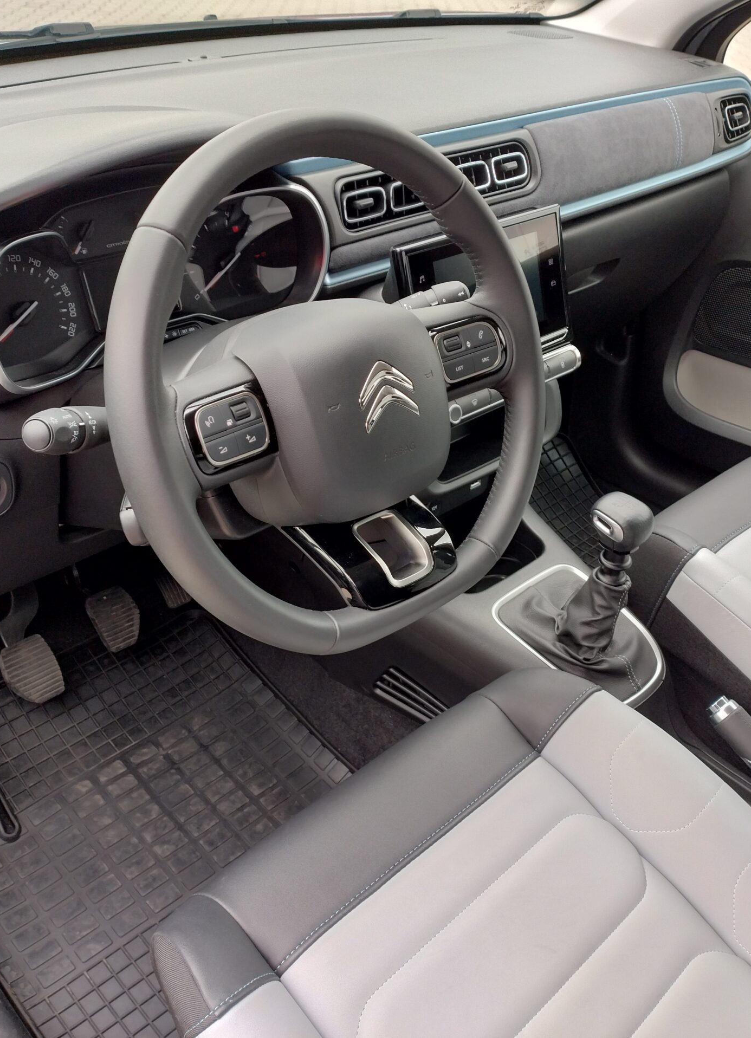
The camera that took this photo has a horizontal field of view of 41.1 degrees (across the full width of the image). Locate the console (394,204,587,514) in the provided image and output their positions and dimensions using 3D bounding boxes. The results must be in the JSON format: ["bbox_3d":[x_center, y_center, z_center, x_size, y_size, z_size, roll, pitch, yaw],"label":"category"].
[{"bbox_3d":[0.103,-0.167,1.124,0.240,0.340,0.140,-25,35,-33],"label":"console"}]

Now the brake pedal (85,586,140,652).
[{"bbox_3d":[-0.326,0.123,1.226,0.060,0.075,0.030,-25,6,-33],"label":"brake pedal"}]

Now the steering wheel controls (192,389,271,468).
[{"bbox_3d":[-0.092,-0.057,0.638,0.058,0.046,0.022,-25,18,-33],"label":"steering wheel controls"}]

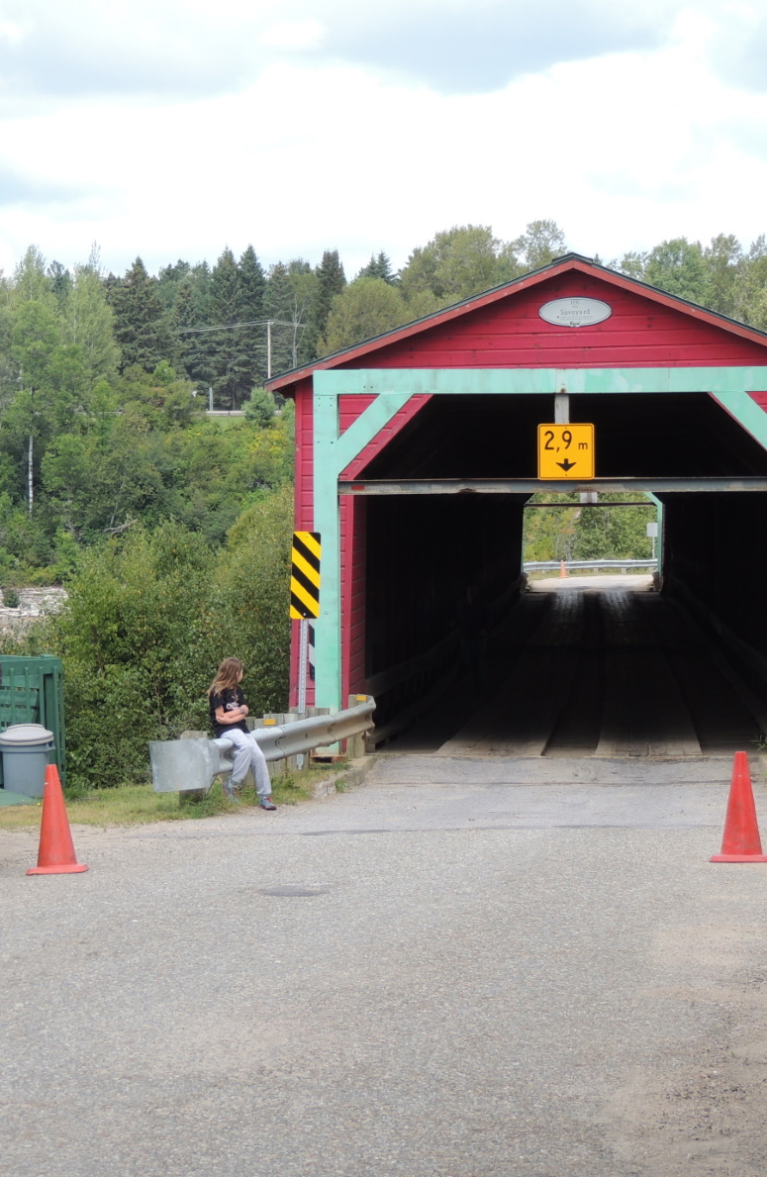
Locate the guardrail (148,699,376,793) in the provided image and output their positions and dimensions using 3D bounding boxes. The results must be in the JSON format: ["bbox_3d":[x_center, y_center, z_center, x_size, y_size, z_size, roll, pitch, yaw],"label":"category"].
[{"bbox_3d":[-1.120,1.588,42.080,0.720,0.620,8.900,0,1,10],"label":"guardrail"}]

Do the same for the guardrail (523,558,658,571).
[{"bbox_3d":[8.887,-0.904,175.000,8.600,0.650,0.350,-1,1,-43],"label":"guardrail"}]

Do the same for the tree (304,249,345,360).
[{"bbox_3d":[-5.709,-25.782,400.000,4.300,14.800,4.300,0,1,0],"label":"tree"}]

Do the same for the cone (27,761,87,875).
[{"bbox_3d":[-2.199,1.538,27.300,0.375,0.715,0.375,-2,1,-11],"label":"cone"}]

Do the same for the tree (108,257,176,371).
[{"bbox_3d":[-20.771,-21.665,350.000,6.200,13.600,6.200,0,1,3],"label":"tree"}]

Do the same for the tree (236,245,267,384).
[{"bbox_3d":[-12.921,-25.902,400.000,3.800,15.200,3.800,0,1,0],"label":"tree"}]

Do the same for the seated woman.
[{"bbox_3d":[-1.229,1.266,35.400,0.650,1.280,0.450,0,1,38],"label":"seated woman"}]

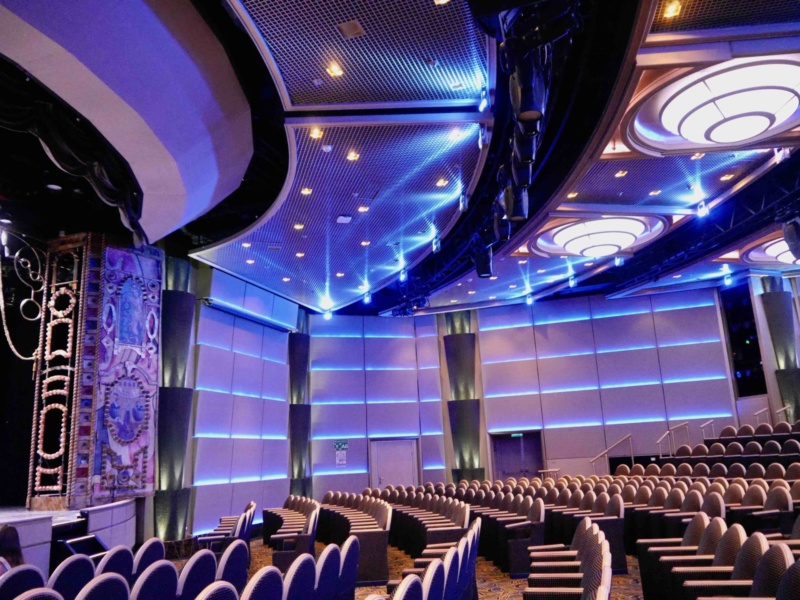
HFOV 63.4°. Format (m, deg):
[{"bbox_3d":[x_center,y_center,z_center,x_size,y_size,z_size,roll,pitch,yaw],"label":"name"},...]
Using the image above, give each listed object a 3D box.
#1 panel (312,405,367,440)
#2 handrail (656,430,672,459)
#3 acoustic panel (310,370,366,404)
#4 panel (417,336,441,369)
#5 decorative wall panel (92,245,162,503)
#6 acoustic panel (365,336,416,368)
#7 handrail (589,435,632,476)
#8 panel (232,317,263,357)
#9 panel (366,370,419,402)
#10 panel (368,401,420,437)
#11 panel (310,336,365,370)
[{"bbox_3d":[-1.632,3.261,17.483,1.478,0.892,0.060,1,-14,-17],"label":"panel"},{"bbox_3d":[6.069,3.343,14.835,0.474,0.657,0.060,3,-15,-24],"label":"handrail"},{"bbox_3d":[-1.673,2.368,17.702,1.485,0.892,0.060,1,-14,-17],"label":"acoustic panel"},{"bbox_3d":[0.798,1.499,18.503,0.619,0.892,0.060,-5,-14,9],"label":"panel"},{"bbox_3d":[-4.928,1.244,11.830,0.120,4.572,1.200,-11,-16,32],"label":"decorative wall panel"},{"bbox_3d":[-0.267,1.513,18.355,1.476,0.892,0.060,1,-14,-17],"label":"acoustic panel"},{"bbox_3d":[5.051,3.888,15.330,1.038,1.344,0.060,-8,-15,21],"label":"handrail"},{"bbox_3d":[-3.464,0.825,14.922,0.060,0.892,1.175,-7,-15,19],"label":"panel"},{"bbox_3d":[-0.226,2.406,18.136,1.467,0.892,0.060,1,-14,-17],"label":"panel"},{"bbox_3d":[-0.182,3.298,17.919,1.478,0.892,0.060,1,-14,-17],"label":"panel"},{"bbox_3d":[-1.722,1.475,17.918,1.490,0.892,0.060,1,-14,-17],"label":"panel"}]

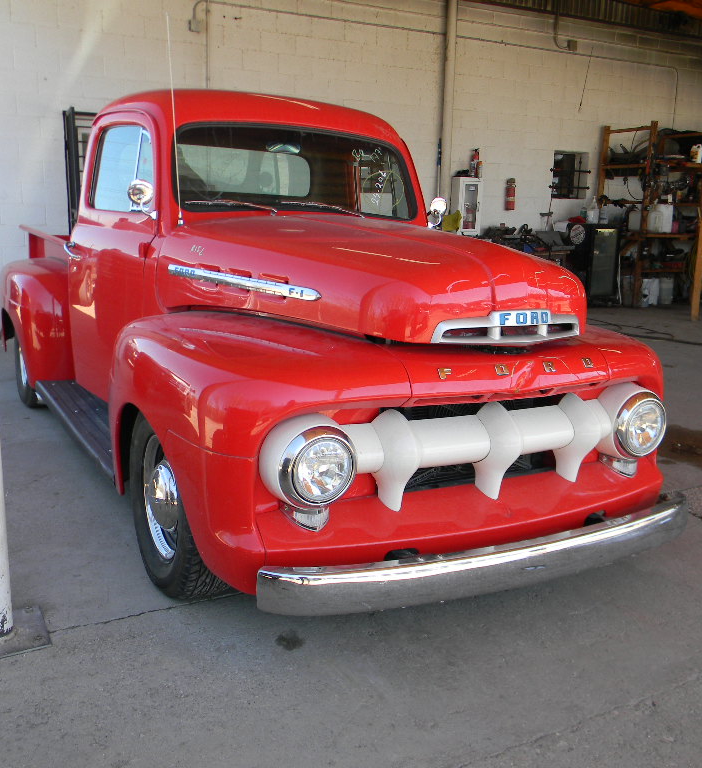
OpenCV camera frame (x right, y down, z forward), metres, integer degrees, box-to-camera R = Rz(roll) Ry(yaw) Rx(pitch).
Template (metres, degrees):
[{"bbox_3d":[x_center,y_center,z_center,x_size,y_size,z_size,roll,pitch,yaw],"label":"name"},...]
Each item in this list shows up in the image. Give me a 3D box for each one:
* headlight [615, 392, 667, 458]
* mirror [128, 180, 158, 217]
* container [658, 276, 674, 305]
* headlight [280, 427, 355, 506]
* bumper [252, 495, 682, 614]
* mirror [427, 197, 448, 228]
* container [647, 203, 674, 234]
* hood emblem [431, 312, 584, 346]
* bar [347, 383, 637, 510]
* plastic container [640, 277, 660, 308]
[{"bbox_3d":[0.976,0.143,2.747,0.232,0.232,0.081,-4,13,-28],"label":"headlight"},{"bbox_3d":[-0.814,-0.725,3.236,0.108,0.155,0.080,-4,13,-28],"label":"mirror"},{"bbox_3d":[4.303,-1.274,11.350,0.240,0.370,0.240,-5,13,-28],"label":"container"},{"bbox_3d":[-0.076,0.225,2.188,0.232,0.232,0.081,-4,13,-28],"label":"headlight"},{"bbox_3d":[0.482,0.501,2.455,1.586,0.134,0.162,-4,13,-28],"label":"bumper"},{"bbox_3d":[0.405,-0.801,3.881,0.108,0.155,0.080,-4,13,-28],"label":"mirror"},{"bbox_3d":[4.185,-2.238,11.200,0.250,0.420,0.220,-5,13,-28],"label":"container"},{"bbox_3d":[0.474,-0.170,2.371,0.545,0.095,0.106,-4,13,-28],"label":"hood emblem"},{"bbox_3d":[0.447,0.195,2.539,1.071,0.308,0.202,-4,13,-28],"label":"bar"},{"bbox_3d":[4.036,-1.237,11.200,0.200,0.370,0.190,-5,13,-28],"label":"plastic container"}]

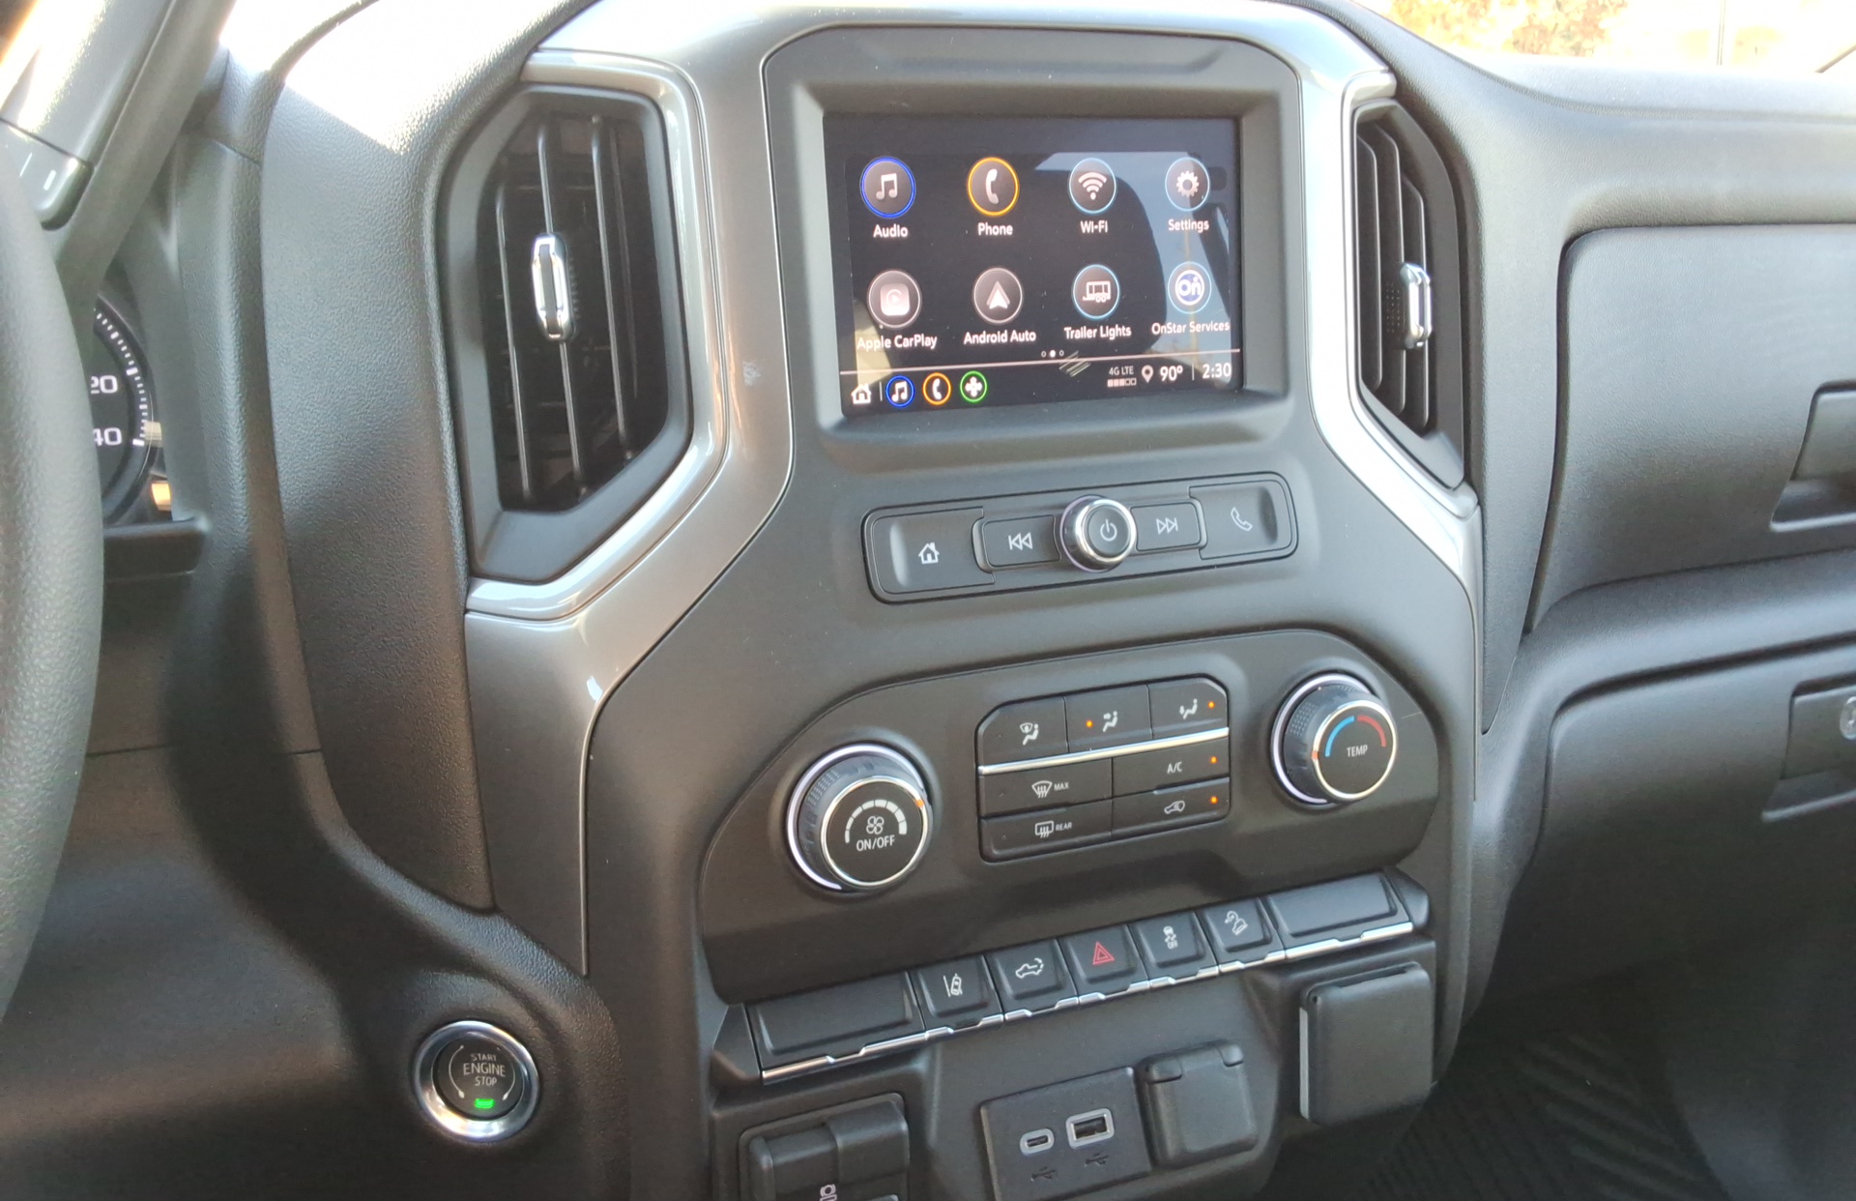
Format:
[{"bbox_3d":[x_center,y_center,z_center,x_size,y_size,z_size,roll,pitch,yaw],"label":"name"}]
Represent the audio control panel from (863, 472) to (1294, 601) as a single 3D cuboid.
[{"bbox_3d":[0.056,-0.023,0.492,0.159,0.030,0.018,-7,-9,-22],"label":"audio control panel"}]

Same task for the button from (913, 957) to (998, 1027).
[{"bbox_3d":[0.009,0.131,0.504,0.026,0.018,0.009,-7,-25,-22],"label":"button"}]

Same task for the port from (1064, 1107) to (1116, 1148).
[{"bbox_3d":[0.056,0.186,0.531,0.017,0.009,0.010,-7,-11,-22],"label":"port"}]

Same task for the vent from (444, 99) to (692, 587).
[{"bbox_3d":[-0.112,-0.082,0.467,0.068,0.146,0.032,-3,8,-8],"label":"vent"}]

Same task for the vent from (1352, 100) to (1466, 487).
[{"bbox_3d":[0.180,-0.116,0.584,0.068,0.146,0.032,-11,11,-35],"label":"vent"}]

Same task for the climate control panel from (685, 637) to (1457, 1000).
[{"bbox_3d":[0.061,0.066,0.507,0.280,0.104,0.028,-7,14,-22],"label":"climate control panel"}]

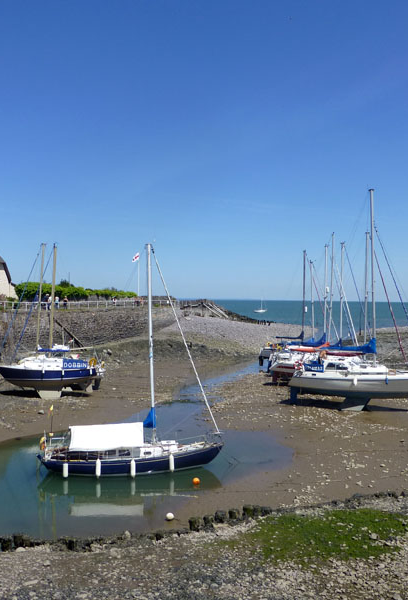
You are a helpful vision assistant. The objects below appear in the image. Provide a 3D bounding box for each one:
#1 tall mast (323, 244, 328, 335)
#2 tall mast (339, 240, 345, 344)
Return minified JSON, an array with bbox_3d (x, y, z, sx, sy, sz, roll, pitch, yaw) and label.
[{"bbox_3d":[11.075,-0.592,50.500,0.180,8.923,0.180,1,0,13],"label":"tall mast"},{"bbox_3d":[11.361,-0.492,45.500,0.180,8.778,0.180,1,0,13],"label":"tall mast"}]

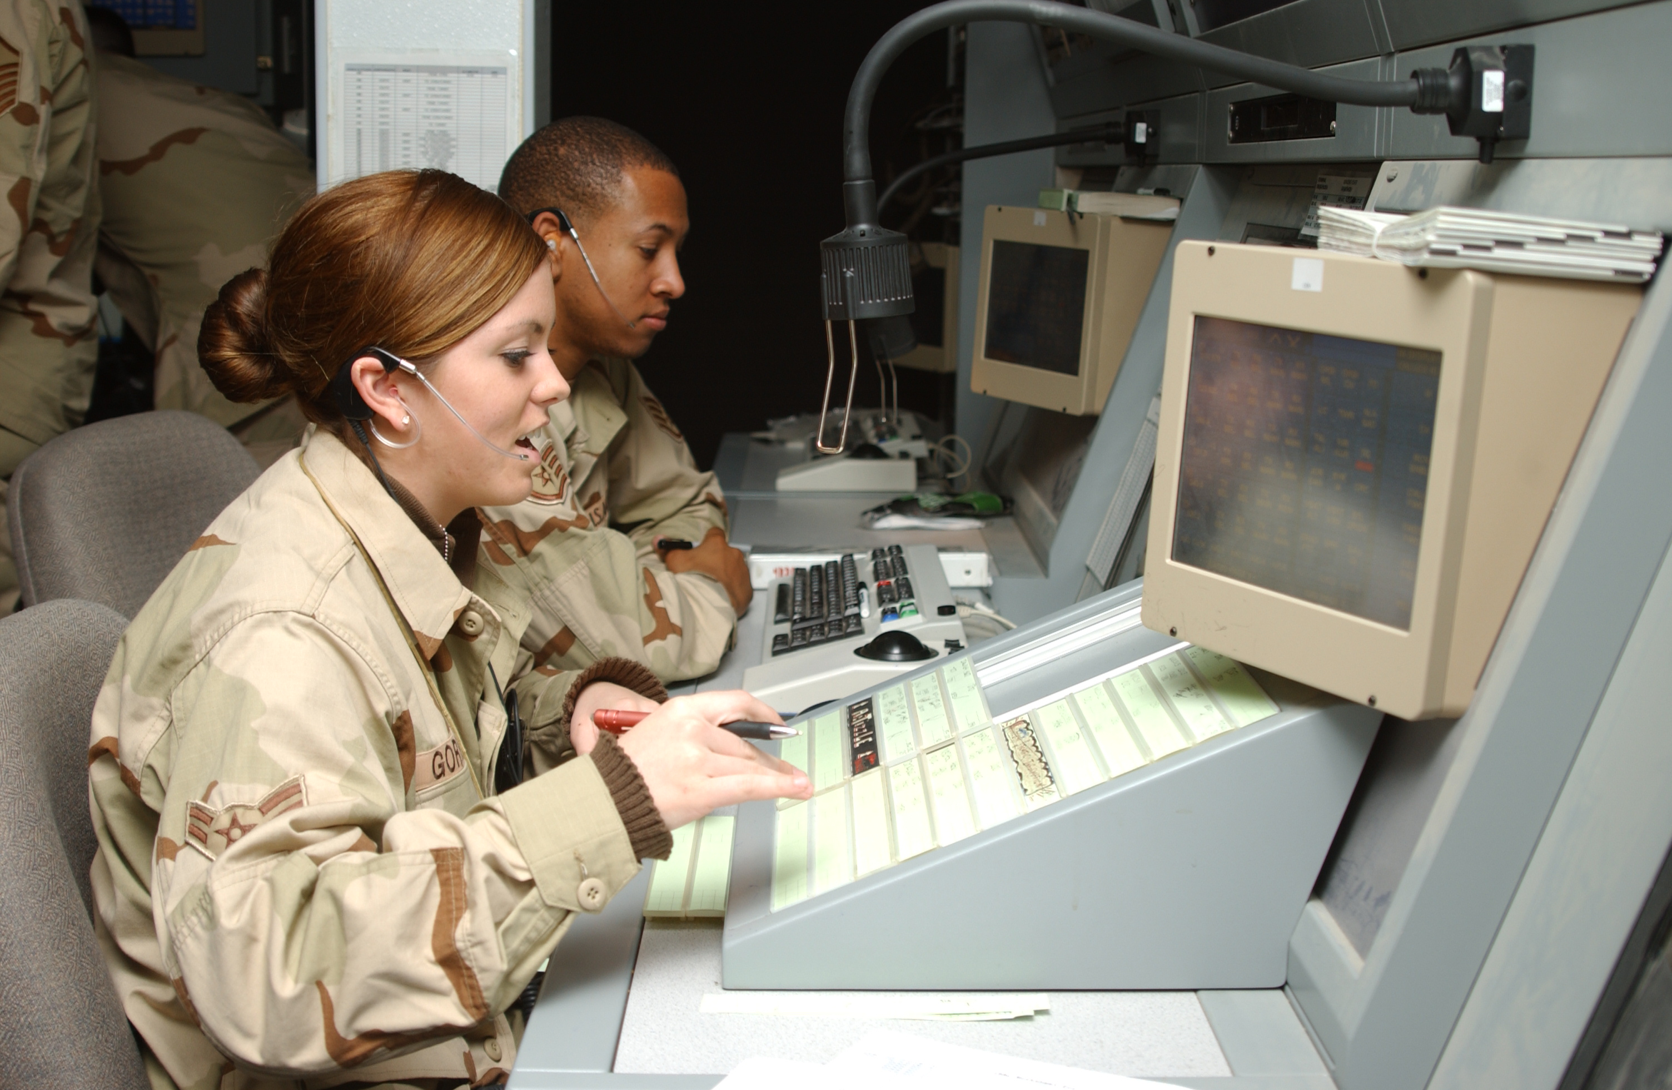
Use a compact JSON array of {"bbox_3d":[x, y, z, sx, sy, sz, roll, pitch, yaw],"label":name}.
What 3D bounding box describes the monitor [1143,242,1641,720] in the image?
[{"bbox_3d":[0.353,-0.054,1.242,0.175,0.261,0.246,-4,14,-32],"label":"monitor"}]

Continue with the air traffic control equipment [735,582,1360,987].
[{"bbox_3d":[0.130,0.147,1.435,0.405,0.183,0.467,0,11,-1],"label":"air traffic control equipment"}]

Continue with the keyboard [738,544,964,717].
[{"bbox_3d":[0.023,0.074,2.080,0.227,0.081,0.534,0,11,-1],"label":"keyboard"}]

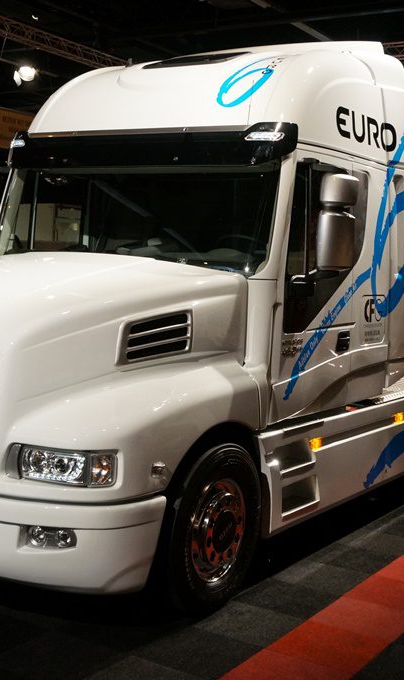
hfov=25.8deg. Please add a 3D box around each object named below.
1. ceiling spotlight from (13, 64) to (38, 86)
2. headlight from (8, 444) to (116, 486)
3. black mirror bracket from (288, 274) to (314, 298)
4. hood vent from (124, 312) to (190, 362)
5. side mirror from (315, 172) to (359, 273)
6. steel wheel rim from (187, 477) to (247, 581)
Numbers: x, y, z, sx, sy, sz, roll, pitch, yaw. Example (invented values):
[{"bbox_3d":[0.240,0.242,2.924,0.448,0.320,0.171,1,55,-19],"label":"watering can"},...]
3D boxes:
[{"bbox_3d":[-3.257,-4.895,16.300,0.450,0.420,0.450,4,26,17],"label":"ceiling spotlight"},{"bbox_3d":[-0.677,0.605,4.319,0.560,0.180,0.170,4,4,20],"label":"headlight"},{"bbox_3d":[0.655,-0.352,5.800,0.140,0.155,0.130,4,4,33],"label":"black mirror bracket"},{"bbox_3d":[-0.262,-0.020,5.037,0.450,0.230,0.060,-8,5,-42],"label":"hood vent"},{"bbox_3d":[0.850,-0.737,5.524,0.240,0.640,0.170,4,4,21],"label":"side mirror"},{"bbox_3d":[0.041,1.086,5.090,0.200,0.600,0.600,5,5,32],"label":"steel wheel rim"}]

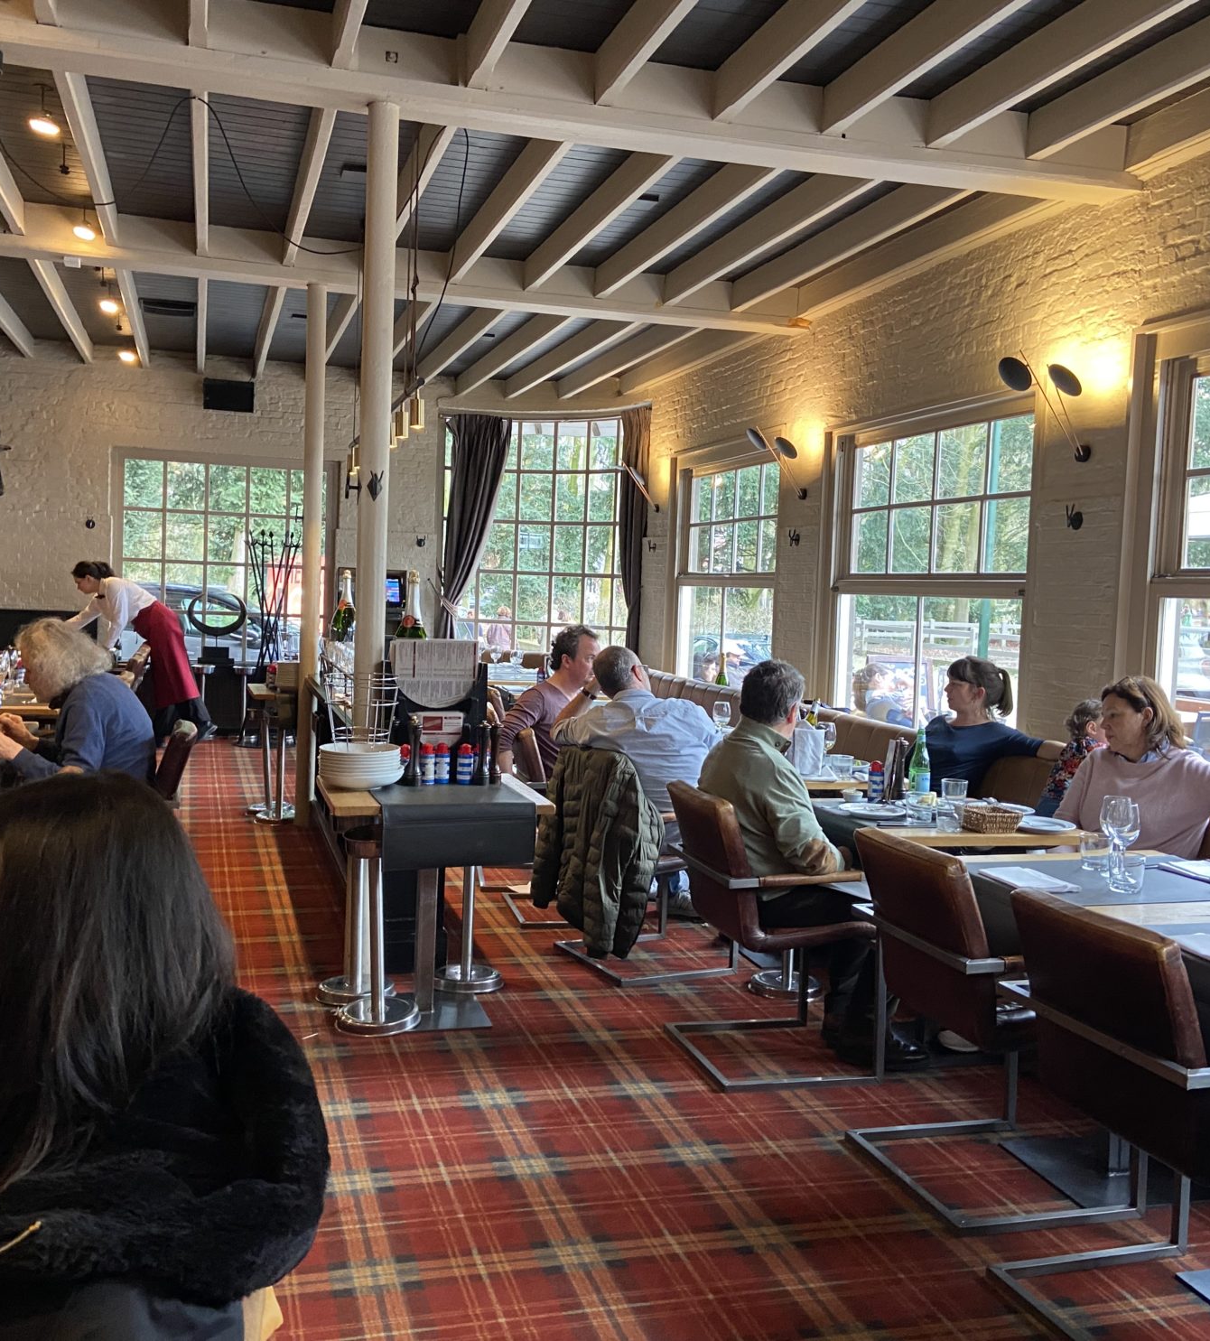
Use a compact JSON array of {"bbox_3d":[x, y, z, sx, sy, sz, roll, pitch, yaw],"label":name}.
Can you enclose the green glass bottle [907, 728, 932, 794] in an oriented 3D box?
[{"bbox_3d":[1.141,0.327,4.838,0.080,0.285,0.080,1,4,-17],"label":"green glass bottle"}]

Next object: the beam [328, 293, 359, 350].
[{"bbox_3d":[-2.043,-2.574,10.172,0.053,0.178,4.396,1,4,-17],"label":"beam"}]

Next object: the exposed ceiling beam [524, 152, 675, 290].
[{"bbox_3d":[-0.049,-2.209,6.512,0.060,0.177,2.736,1,4,-17],"label":"exposed ceiling beam"}]

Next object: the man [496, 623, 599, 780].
[{"bbox_3d":[-0.053,0.447,6.214,0.820,1.330,0.560,2,3,-2],"label":"man"}]

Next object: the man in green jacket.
[{"bbox_3d":[0.623,0.599,4.310,0.720,1.270,0.550,1,4,-18],"label":"man in green jacket"}]

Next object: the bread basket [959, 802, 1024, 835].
[{"bbox_3d":[1.222,0.473,4.274,0.150,0.072,0.180,1,4,-17],"label":"bread basket"}]

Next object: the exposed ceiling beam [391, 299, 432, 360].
[{"bbox_3d":[-1.549,-2.553,10.256,0.065,0.170,4.400,1,4,-17],"label":"exposed ceiling beam"}]

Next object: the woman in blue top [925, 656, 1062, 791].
[{"bbox_3d":[1.288,0.573,5.014,0.720,1.240,0.620,0,4,-32],"label":"woman in blue top"}]

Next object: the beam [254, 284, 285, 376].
[{"bbox_3d":[-2.504,-2.584,10.035,0.056,0.178,4.396,1,4,-17],"label":"beam"}]

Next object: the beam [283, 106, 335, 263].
[{"bbox_3d":[-1.400,-2.319,6.331,0.056,0.178,2.864,1,4,-17],"label":"beam"}]

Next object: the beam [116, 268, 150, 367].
[{"bbox_3d":[-3.300,-2.515,9.433,0.060,0.177,4.133,1,4,-17],"label":"beam"}]

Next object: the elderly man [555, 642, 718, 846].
[{"bbox_3d":[0.169,0.522,5.476,0.620,1.260,0.780,4,4,31],"label":"elderly man"}]

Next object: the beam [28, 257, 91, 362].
[{"bbox_3d":[-3.937,-2.665,9.738,0.066,0.190,4.489,1,4,-17],"label":"beam"}]

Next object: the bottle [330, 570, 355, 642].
[{"bbox_3d":[-1.328,-0.263,6.905,0.145,0.490,0.145,1,4,-17],"label":"bottle"}]

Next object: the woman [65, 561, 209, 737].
[{"bbox_3d":[-3.901,-0.139,11.273,1.180,1.570,0.500,1,4,-17],"label":"woman"}]

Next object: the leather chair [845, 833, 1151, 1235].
[{"bbox_3d":[1.001,0.875,3.473,0.577,0.881,0.570,1,4,-17],"label":"leather chair"}]

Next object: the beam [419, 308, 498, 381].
[{"bbox_3d":[-1.098,-2.465,10.089,0.060,0.177,4.133,1,4,-17],"label":"beam"}]

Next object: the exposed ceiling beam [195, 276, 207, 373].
[{"bbox_3d":[-3.006,-2.644,10.015,0.066,0.190,4.489,1,4,-17],"label":"exposed ceiling beam"}]

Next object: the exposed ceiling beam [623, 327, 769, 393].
[{"bbox_3d":[0.720,-2.482,10.554,0.080,0.170,3.700,1,4,-17],"label":"exposed ceiling beam"}]

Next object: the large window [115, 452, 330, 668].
[{"bbox_3d":[-3.466,-0.989,12.239,1.894,1.865,0.118,1,4,-17],"label":"large window"}]

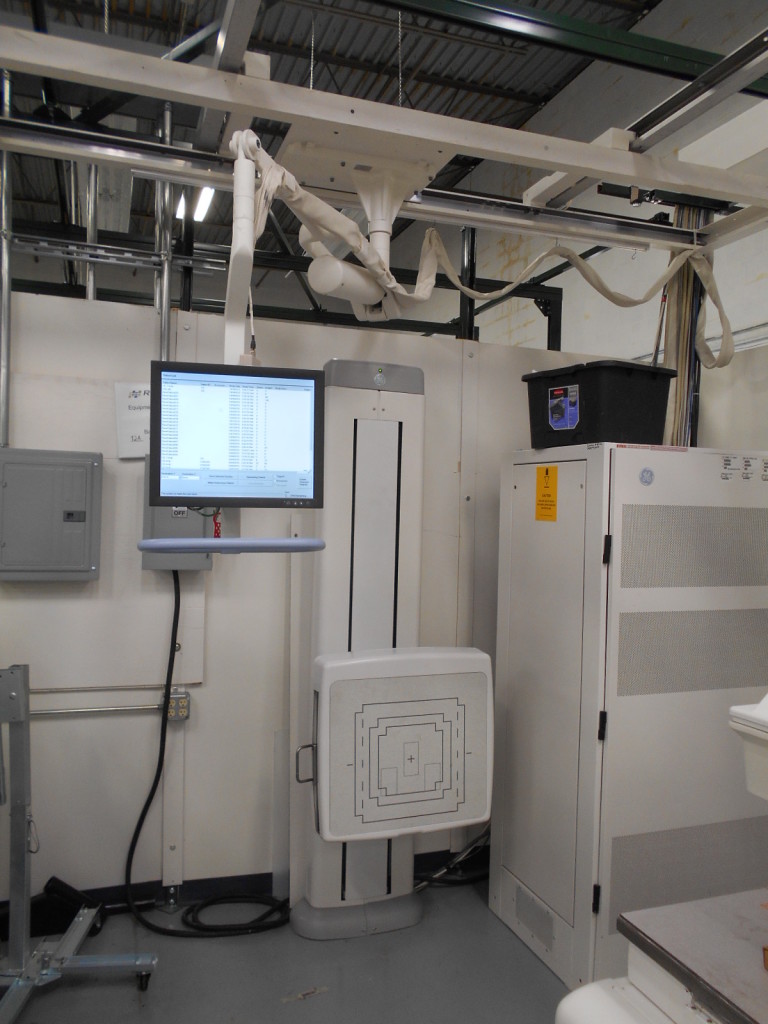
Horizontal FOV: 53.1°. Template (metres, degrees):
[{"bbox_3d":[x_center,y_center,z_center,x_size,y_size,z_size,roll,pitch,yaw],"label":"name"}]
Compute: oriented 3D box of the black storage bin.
[{"bbox_3d":[0.812,-0.380,2.931,0.385,0.288,0.450,1,0,-32],"label":"black storage bin"}]

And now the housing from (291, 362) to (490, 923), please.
[{"bbox_3d":[-0.036,0.530,2.998,0.700,2.262,0.700,1,0,-19],"label":"housing"}]

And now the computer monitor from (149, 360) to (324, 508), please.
[{"bbox_3d":[-0.362,-0.184,1.912,0.423,0.349,0.070,0,1,-16],"label":"computer monitor"}]

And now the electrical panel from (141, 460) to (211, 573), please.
[{"bbox_3d":[-0.819,0.006,3.084,0.265,0.447,0.150,1,0,-16],"label":"electrical panel"}]

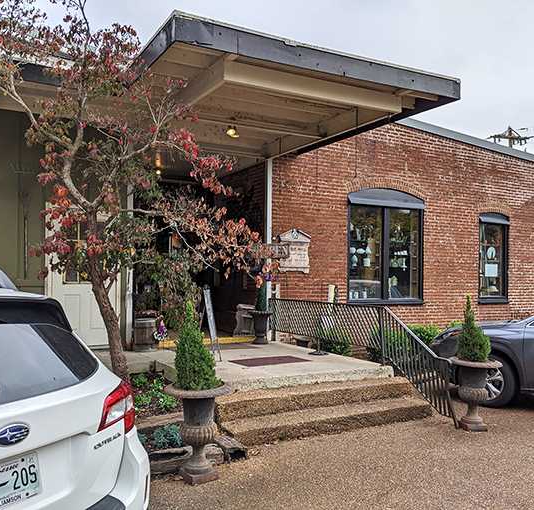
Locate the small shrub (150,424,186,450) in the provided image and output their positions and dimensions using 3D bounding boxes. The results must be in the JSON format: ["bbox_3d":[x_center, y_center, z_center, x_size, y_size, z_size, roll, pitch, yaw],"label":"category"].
[{"bbox_3d":[-0.905,1.681,4.900,0.360,0.190,0.330,2,-3,-28],"label":"small shrub"}]

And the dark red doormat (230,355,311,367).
[{"bbox_3d":[0.057,1.592,7.947,1.080,0.020,0.580,2,-3,-28],"label":"dark red doormat"}]

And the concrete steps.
[{"bbox_3d":[0.640,1.800,6.300,2.720,0.310,1.000,2,-3,-28],"label":"concrete steps"}]

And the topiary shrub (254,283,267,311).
[{"bbox_3d":[-0.128,0.794,10.400,0.250,0.600,0.250,0,-2,0],"label":"topiary shrub"}]

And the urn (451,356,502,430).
[{"bbox_3d":[2.331,1.571,5.930,0.550,0.730,0.550,2,-3,-28],"label":"urn"}]

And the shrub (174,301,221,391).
[{"bbox_3d":[-0.587,0.759,4.450,0.400,0.750,0.400,0,-2,0],"label":"shrub"}]

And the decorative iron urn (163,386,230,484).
[{"bbox_3d":[-0.581,1.489,4.450,0.560,0.740,0.560,0,-2,0],"label":"decorative iron urn"}]

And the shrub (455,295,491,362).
[{"bbox_3d":[2.309,0.827,5.930,0.400,0.760,0.400,2,-3,-28],"label":"shrub"}]

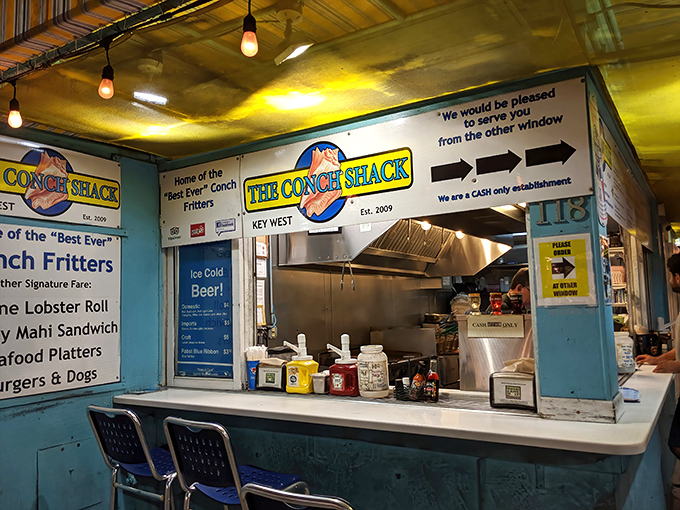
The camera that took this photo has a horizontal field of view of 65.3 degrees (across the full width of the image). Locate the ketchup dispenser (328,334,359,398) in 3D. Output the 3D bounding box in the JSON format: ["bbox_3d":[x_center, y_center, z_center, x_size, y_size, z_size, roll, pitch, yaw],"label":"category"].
[{"bbox_3d":[0.011,0.572,2.786,0.176,0.309,0.138,-1,-5,-10],"label":"ketchup dispenser"}]

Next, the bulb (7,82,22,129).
[{"bbox_3d":[-1.165,-0.537,1.900,0.047,0.166,0.047,-5,-5,31],"label":"bulb"}]

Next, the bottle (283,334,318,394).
[{"bbox_3d":[-0.217,0.590,2.908,0.176,0.310,0.155,0,-5,-24],"label":"bottle"}]

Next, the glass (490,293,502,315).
[{"bbox_3d":[0.814,0.256,2.760,0.063,0.114,0.063,-5,-6,32],"label":"glass"}]

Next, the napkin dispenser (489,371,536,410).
[{"bbox_3d":[0.770,0.582,2.327,0.190,0.160,0.150,-5,-6,30],"label":"napkin dispenser"}]

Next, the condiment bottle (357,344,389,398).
[{"bbox_3d":[0.168,0.591,2.717,0.158,0.256,0.158,-2,-5,0],"label":"condiment bottle"}]

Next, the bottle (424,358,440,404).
[{"bbox_3d":[0.434,0.582,2.499,0.066,0.212,0.066,-3,-5,9],"label":"bottle"}]

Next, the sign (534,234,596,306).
[{"bbox_3d":[0.878,0.064,2.074,0.213,0.277,0.008,-5,-5,31],"label":"sign"}]

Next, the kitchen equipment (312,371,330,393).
[{"bbox_3d":[-0.090,0.681,2.875,0.095,0.120,0.095,-5,-6,30],"label":"kitchen equipment"}]

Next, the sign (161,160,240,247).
[{"bbox_3d":[-0.816,-0.300,3.093,0.644,0.471,0.012,-5,-6,30],"label":"sign"}]

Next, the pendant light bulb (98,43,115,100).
[{"bbox_3d":[-0.726,-0.572,1.650,0.047,0.168,0.047,-5,-6,30],"label":"pendant light bulb"}]

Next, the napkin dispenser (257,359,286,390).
[{"bbox_3d":[-0.354,0.675,3.023,0.198,0.168,0.146,-5,-5,31],"label":"napkin dispenser"}]

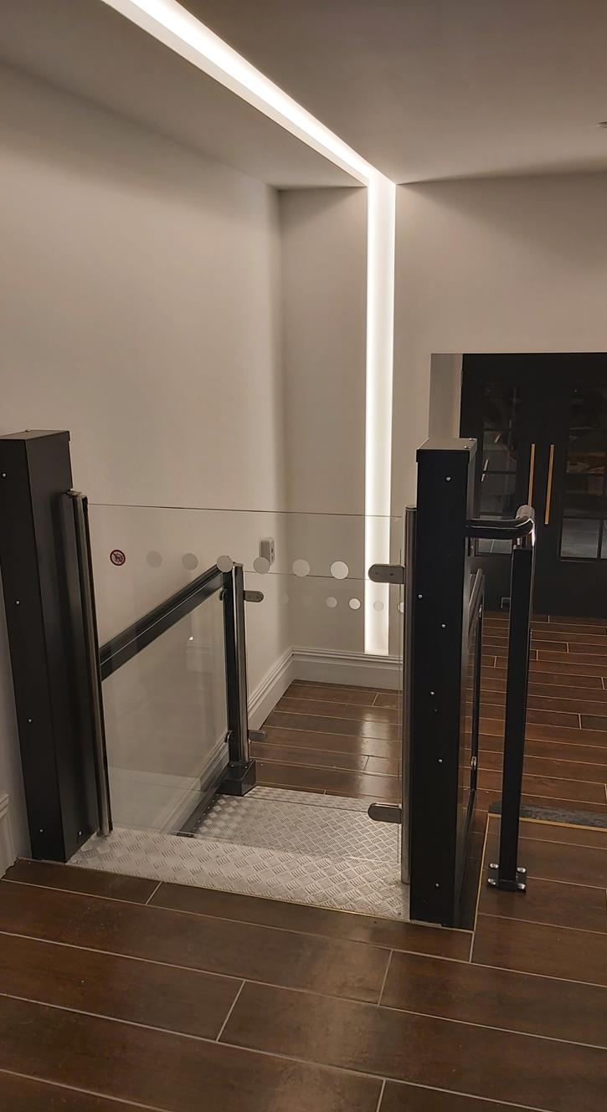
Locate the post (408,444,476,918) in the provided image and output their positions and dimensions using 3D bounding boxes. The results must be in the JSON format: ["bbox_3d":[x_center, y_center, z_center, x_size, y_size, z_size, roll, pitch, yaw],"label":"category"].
[{"bbox_3d":[0.365,0.353,2.215,0.124,1.302,0.223,3,15,15],"label":"post"}]

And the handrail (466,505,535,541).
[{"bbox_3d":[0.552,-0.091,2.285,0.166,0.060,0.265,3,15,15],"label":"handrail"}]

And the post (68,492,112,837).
[{"bbox_3d":[-0.668,0.360,2.587,0.056,1.122,0.065,3,15,15],"label":"post"}]

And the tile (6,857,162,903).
[{"bbox_3d":[-0.664,0.972,2.498,0.483,0.010,0.102,3,15,15],"label":"tile"}]

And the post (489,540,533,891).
[{"bbox_3d":[0.600,0.428,2.345,0.108,1.085,0.125,3,15,15],"label":"post"}]

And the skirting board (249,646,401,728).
[{"bbox_3d":[0.204,0.827,4.988,0.810,0.227,0.820,3,15,15],"label":"skirting board"}]

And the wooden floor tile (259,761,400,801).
[{"bbox_3d":[0.096,1.142,4.262,0.840,0.010,0.205,3,15,15],"label":"wooden floor tile"}]

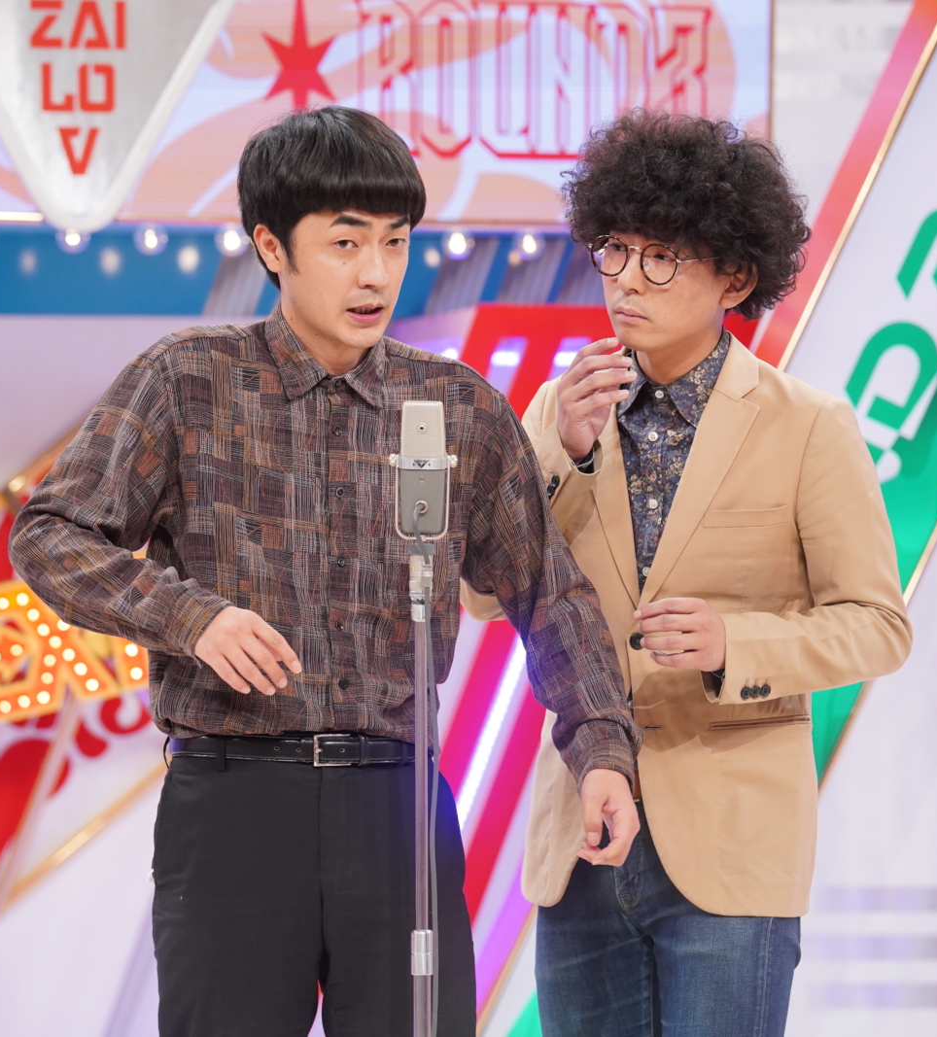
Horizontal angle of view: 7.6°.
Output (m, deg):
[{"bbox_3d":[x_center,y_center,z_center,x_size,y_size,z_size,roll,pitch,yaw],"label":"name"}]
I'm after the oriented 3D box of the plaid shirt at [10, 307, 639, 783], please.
[{"bbox_3d":[-0.159,0.029,7.800,0.670,0.525,0.400,0,0,-7],"label":"plaid shirt"}]

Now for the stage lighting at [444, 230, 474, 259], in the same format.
[{"bbox_3d":[-0.015,-0.414,10.720,0.049,0.050,0.049,0,0,0],"label":"stage lighting"}]

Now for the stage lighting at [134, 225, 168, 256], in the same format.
[{"bbox_3d":[-0.469,-0.411,10.460,0.049,0.050,0.049,0,0,0],"label":"stage lighting"}]

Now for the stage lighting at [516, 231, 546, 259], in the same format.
[{"bbox_3d":[0.093,-0.415,10.780,0.049,0.050,0.049,0,0,0],"label":"stage lighting"}]

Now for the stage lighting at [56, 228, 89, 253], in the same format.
[{"bbox_3d":[-0.580,-0.411,10.400,0.049,0.050,0.049,0,0,0],"label":"stage lighting"}]

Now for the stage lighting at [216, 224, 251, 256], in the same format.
[{"bbox_3d":[-0.350,-0.413,10.530,0.049,0.050,0.049,0,0,0],"label":"stage lighting"}]

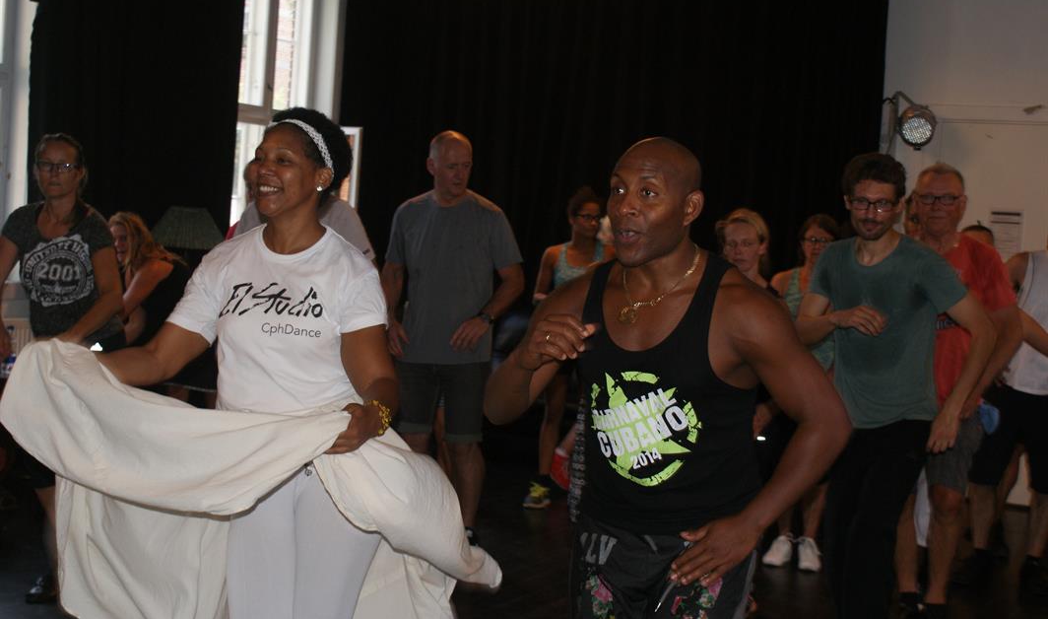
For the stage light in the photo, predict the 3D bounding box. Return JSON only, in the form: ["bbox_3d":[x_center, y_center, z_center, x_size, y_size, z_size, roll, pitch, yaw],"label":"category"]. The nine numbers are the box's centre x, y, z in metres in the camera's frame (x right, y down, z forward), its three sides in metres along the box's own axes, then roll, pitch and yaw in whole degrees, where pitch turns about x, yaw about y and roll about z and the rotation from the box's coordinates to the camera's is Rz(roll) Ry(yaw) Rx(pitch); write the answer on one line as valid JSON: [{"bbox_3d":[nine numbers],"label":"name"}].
[{"bbox_3d":[2.211,-1.067,7.000,0.290,0.360,0.300,4,18,21],"label":"stage light"}]

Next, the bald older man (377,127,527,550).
[{"bbox_3d":[-0.304,0.157,5.220,0.600,1.800,0.420,4,3,0],"label":"bald older man"}]

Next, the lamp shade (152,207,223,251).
[{"bbox_3d":[-1.924,-0.465,7.000,0.430,0.245,0.430,3,3,-15],"label":"lamp shade"}]

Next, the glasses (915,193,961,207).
[{"bbox_3d":[1.470,-0.389,4.340,0.145,0.045,0.140,5,6,24],"label":"glasses"}]

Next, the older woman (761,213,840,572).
[{"bbox_3d":[1.255,0.336,5.500,0.500,1.600,0.380,4,3,9],"label":"older woman"}]

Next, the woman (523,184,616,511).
[{"bbox_3d":[0.261,0.219,6.300,0.500,1.640,0.450,4,3,0],"label":"woman"}]

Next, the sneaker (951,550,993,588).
[{"bbox_3d":[1.938,1.128,5.300,0.110,0.120,0.290,5,3,33],"label":"sneaker"}]

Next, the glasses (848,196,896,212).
[{"bbox_3d":[1.155,-0.349,4.050,0.143,0.046,0.140,5,13,22],"label":"glasses"}]

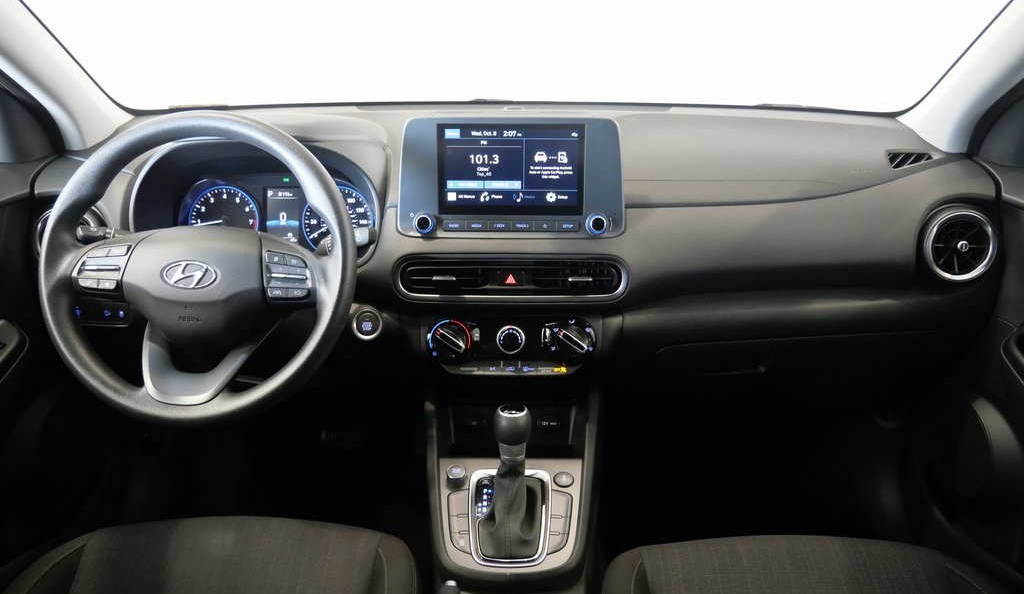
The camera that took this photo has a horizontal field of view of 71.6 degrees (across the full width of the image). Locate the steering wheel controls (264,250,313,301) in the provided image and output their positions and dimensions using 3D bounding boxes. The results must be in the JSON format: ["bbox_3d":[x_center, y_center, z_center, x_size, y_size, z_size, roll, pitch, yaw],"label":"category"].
[{"bbox_3d":[-0.261,-0.025,0.828,0.053,0.058,0.020,2,-7,7],"label":"steering wheel controls"}]

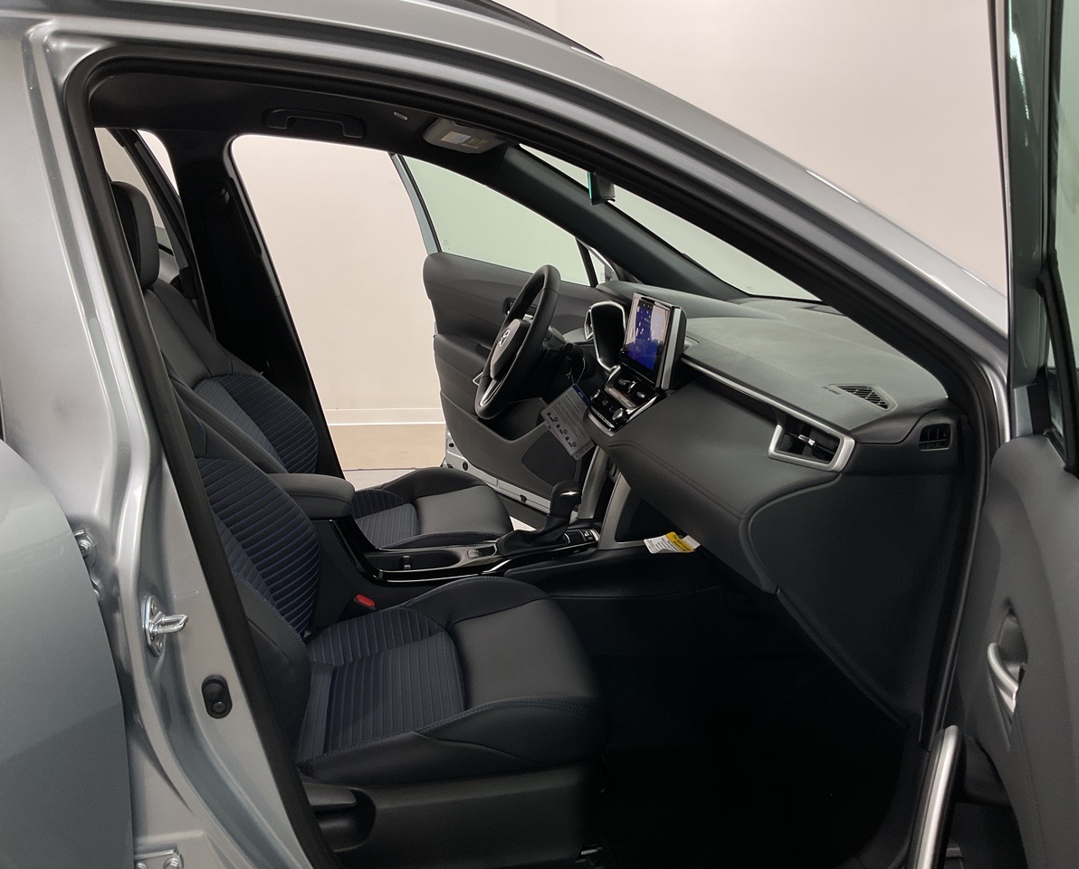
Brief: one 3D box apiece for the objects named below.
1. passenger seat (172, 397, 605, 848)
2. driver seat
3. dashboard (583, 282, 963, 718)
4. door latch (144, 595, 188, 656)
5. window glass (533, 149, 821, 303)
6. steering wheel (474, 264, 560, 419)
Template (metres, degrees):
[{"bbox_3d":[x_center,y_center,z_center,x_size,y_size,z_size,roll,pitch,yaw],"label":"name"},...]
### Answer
[{"bbox_3d":[-0.354,0.112,1.432,0.870,0.960,0.540,-2,14,-9],"label":"passenger seat"},{"bbox_3d":[-0.505,-0.080,2.111,0.880,0.910,0.540,-2,14,-9],"label":"driver seat"},{"bbox_3d":[0.402,-0.023,1.902,0.570,0.470,1.420,-2,14,-9],"label":"dashboard"},{"bbox_3d":[-0.379,0.194,0.989,0.042,0.062,0.042,1,14,2],"label":"door latch"},{"bbox_3d":[0.375,-0.396,1.807,0.860,0.120,1.380,27,8,-15],"label":"window glass"},{"bbox_3d":[-0.036,-0.198,2.160,0.100,0.370,0.370,24,8,-14],"label":"steering wheel"}]

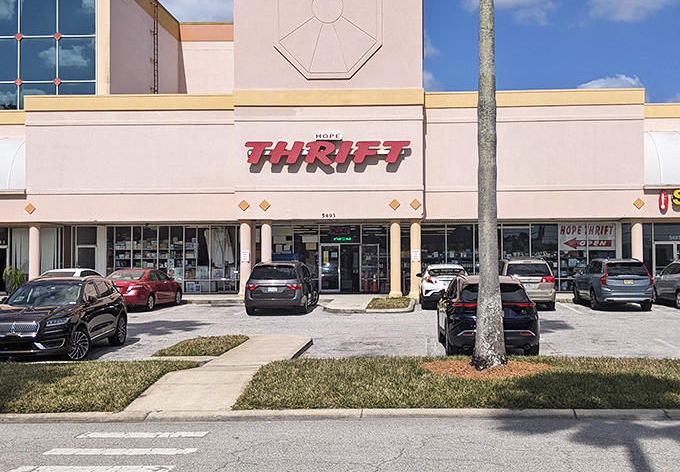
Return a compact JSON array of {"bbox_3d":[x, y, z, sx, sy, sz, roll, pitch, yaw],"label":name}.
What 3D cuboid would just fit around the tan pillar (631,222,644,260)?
[{"bbox_3d":[12.888,1.019,23.000,0.520,3.339,0.520,0,-1,0],"label":"tan pillar"}]

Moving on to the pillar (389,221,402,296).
[{"bbox_3d":[2.290,0.930,21.750,0.520,3.160,0.520,0,-1,0],"label":"pillar"}]

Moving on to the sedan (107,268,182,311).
[{"bbox_3d":[-7.674,1.980,20.652,1.820,1.470,4.810,0,-1,3],"label":"sedan"}]

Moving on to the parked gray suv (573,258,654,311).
[{"bbox_3d":[10.128,1.741,20.057,1.940,1.776,4.950,0,-1,13],"label":"parked gray suv"}]

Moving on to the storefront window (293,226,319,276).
[{"bbox_3d":[-1.558,0.786,25.041,1.230,2.582,0.120,0,-1,2],"label":"storefront window"}]

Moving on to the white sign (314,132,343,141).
[{"bbox_3d":[-0.456,-3.957,21.200,1.170,0.330,0.180,0,-1,0],"label":"white sign"}]

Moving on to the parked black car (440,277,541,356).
[{"bbox_3d":[3.319,1.714,12.420,1.855,1.660,4.740,0,-1,8],"label":"parked black car"}]

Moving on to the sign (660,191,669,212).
[{"bbox_3d":[13.062,-1.381,21.350,0.370,0.820,0.160,0,-1,0],"label":"sign"}]

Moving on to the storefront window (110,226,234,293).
[{"bbox_3d":[-7.947,1.119,25.208,6.280,3.208,0.120,0,-1,2],"label":"storefront window"}]

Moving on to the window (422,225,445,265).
[{"bbox_3d":[4.363,0.767,24.886,1.261,2.595,0.120,0,-1,2],"label":"window"}]

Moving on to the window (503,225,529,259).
[{"bbox_3d":[8.235,0.743,24.784,1.321,2.579,0.120,0,-1,2],"label":"window"}]

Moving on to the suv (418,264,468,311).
[{"bbox_3d":[3.870,1.810,19.800,1.800,1.560,4.360,0,-1,7],"label":"suv"}]

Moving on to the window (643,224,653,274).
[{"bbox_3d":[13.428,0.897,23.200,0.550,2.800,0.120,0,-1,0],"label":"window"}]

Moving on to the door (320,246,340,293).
[{"bbox_3d":[-0.441,1.530,25.012,0.930,2.230,0.080,0,-1,2],"label":"door"}]

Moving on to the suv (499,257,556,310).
[{"bbox_3d":[6.340,1.670,19.600,1.960,1.760,5.050,0,-1,8],"label":"suv"}]

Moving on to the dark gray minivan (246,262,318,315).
[{"bbox_3d":[-2.015,1.814,19.769,2.010,1.740,5.150,0,-1,4],"label":"dark gray minivan"}]

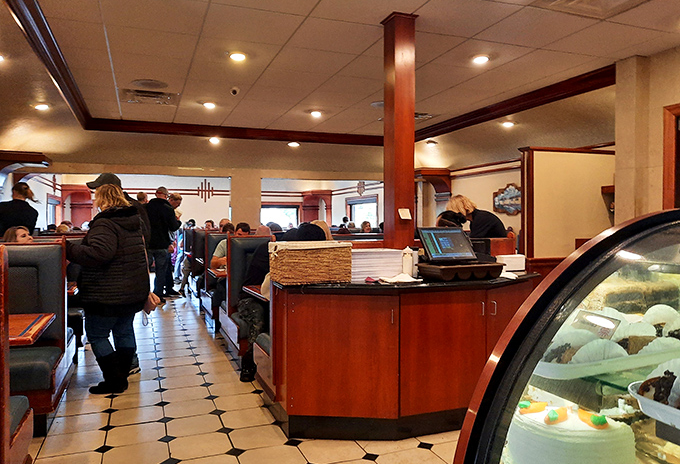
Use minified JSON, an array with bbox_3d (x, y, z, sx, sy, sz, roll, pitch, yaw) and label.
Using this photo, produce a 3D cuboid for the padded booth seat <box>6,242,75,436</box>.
[{"bbox_3d":[-2.350,0.610,3.000,1.200,1.150,1.050,0,1,-22],"label":"padded booth seat"}]

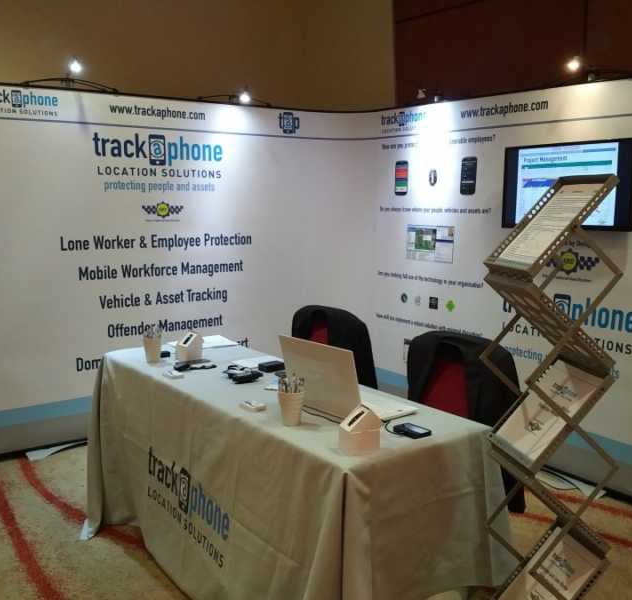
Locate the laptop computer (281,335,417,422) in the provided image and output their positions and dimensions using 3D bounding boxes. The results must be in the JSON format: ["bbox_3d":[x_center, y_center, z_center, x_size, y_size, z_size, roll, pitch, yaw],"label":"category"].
[{"bbox_3d":[0.131,0.289,2.462,0.395,0.309,0.391,-9,14,-44],"label":"laptop computer"}]

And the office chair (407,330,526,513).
[{"bbox_3d":[0.522,0.660,2.833,0.550,0.950,0.570,10,14,43],"label":"office chair"}]

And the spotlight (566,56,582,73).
[{"bbox_3d":[1.292,-1.179,3.125,0.075,0.080,0.070,-7,13,-39],"label":"spotlight"}]

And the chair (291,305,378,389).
[{"bbox_3d":[-0.059,0.532,3.542,0.550,0.950,0.570,10,14,43],"label":"chair"}]

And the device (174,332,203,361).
[{"bbox_3d":[-0.652,0.239,3.233,0.098,0.130,0.090,-8,13,-41],"label":"device"}]

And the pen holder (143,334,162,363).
[{"bbox_3d":[-0.834,0.239,3.199,0.092,0.138,0.092,-8,13,-41],"label":"pen holder"}]

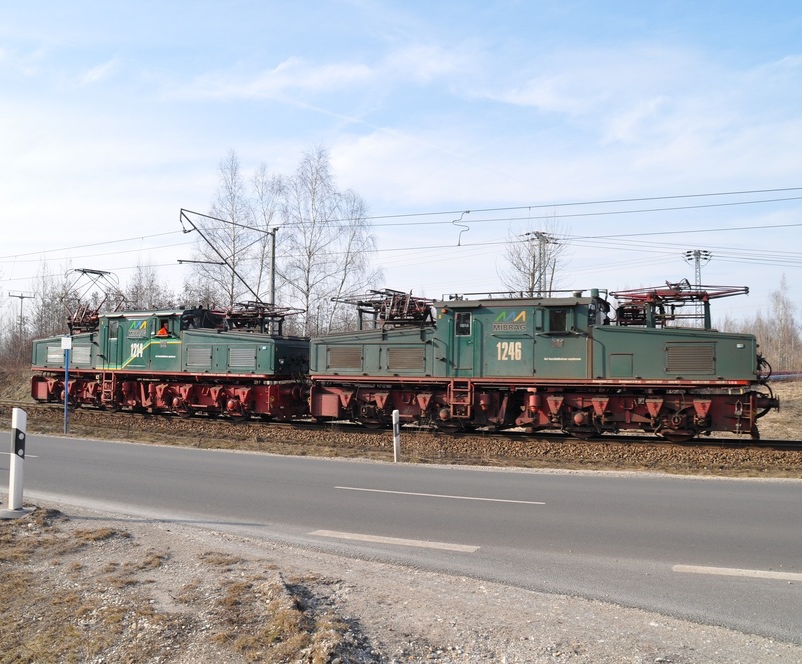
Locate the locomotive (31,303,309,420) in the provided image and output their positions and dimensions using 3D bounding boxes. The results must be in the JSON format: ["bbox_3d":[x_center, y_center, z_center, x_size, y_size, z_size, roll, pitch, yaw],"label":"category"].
[{"bbox_3d":[-8.818,0.926,28.273,13.644,4.250,3.050,-1,-2,31],"label":"locomotive"}]

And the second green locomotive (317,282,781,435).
[{"bbox_3d":[3.494,0.828,22.150,13.644,4.200,3.050,0,-1,22],"label":"second green locomotive"}]

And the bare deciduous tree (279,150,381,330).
[{"bbox_3d":[-4.170,-3.837,45.099,5.600,14.714,6.000,0,-1,0],"label":"bare deciduous tree"}]

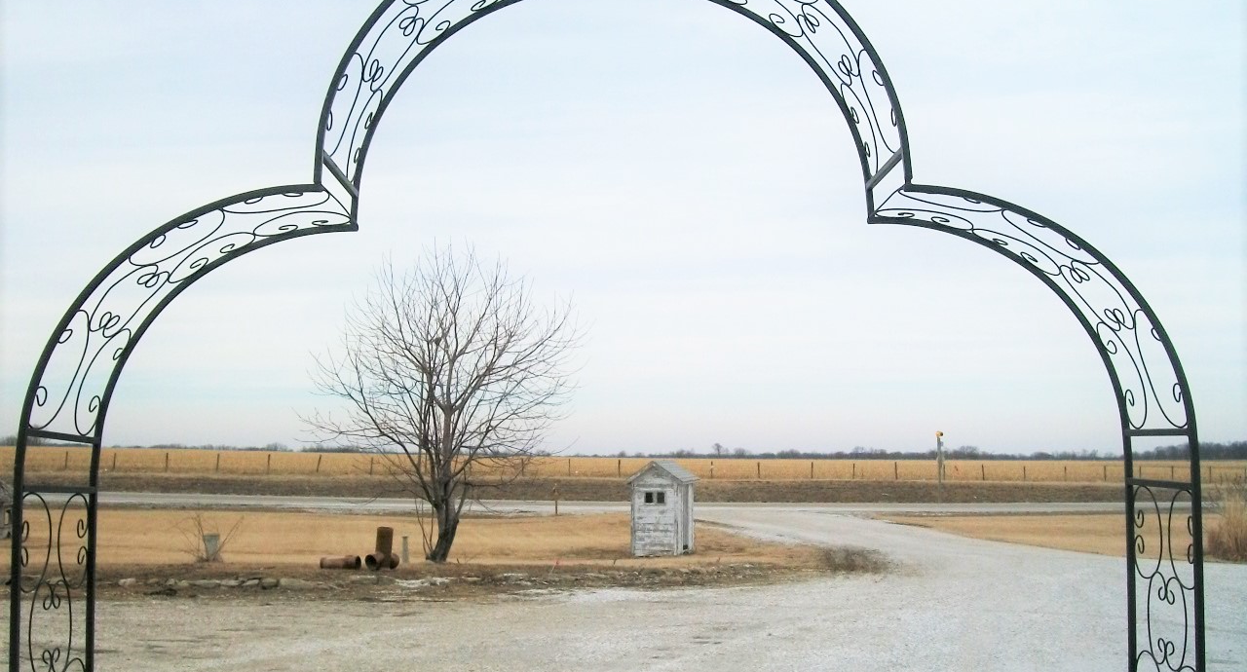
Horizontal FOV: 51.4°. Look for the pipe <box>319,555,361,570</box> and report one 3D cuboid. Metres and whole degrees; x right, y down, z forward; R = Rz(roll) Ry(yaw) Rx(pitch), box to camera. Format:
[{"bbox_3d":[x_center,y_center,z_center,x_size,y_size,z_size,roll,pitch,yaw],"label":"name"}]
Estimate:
[{"bbox_3d":[-5.452,4.370,25.099,0.770,0.270,0.270,-1,-5,12],"label":"pipe"}]

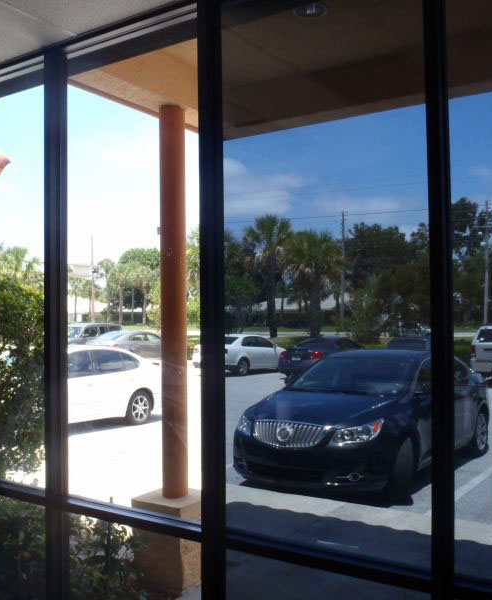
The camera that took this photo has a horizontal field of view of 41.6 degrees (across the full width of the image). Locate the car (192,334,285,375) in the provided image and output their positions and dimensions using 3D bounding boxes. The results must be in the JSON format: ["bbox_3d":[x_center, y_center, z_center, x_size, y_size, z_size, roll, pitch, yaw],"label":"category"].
[{"bbox_3d":[0.040,2.035,24.550,1.810,1.450,4.720,-2,-2,37],"label":"car"}]

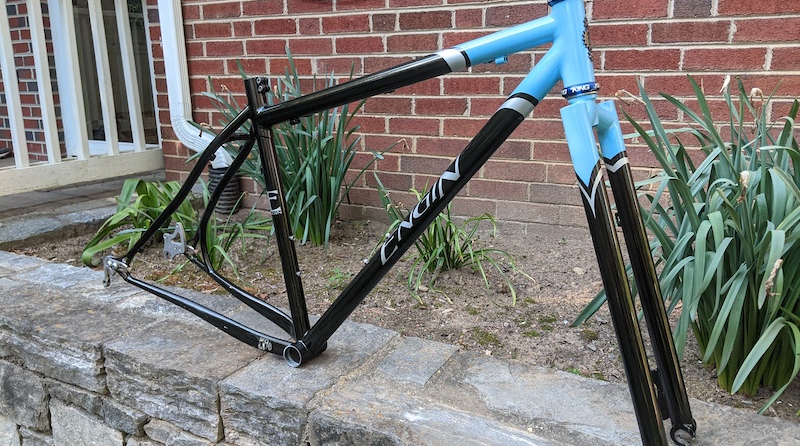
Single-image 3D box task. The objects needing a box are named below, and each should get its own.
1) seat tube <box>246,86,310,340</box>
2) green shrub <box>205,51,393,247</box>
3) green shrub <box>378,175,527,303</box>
[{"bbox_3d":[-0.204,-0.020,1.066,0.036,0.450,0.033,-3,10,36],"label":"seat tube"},{"bbox_3d":[-0.289,-0.219,1.918,0.540,0.570,0.440,-3,15,-9],"label":"green shrub"},{"bbox_3d":[0.128,0.006,1.571,0.370,0.235,0.370,1,14,7],"label":"green shrub"}]

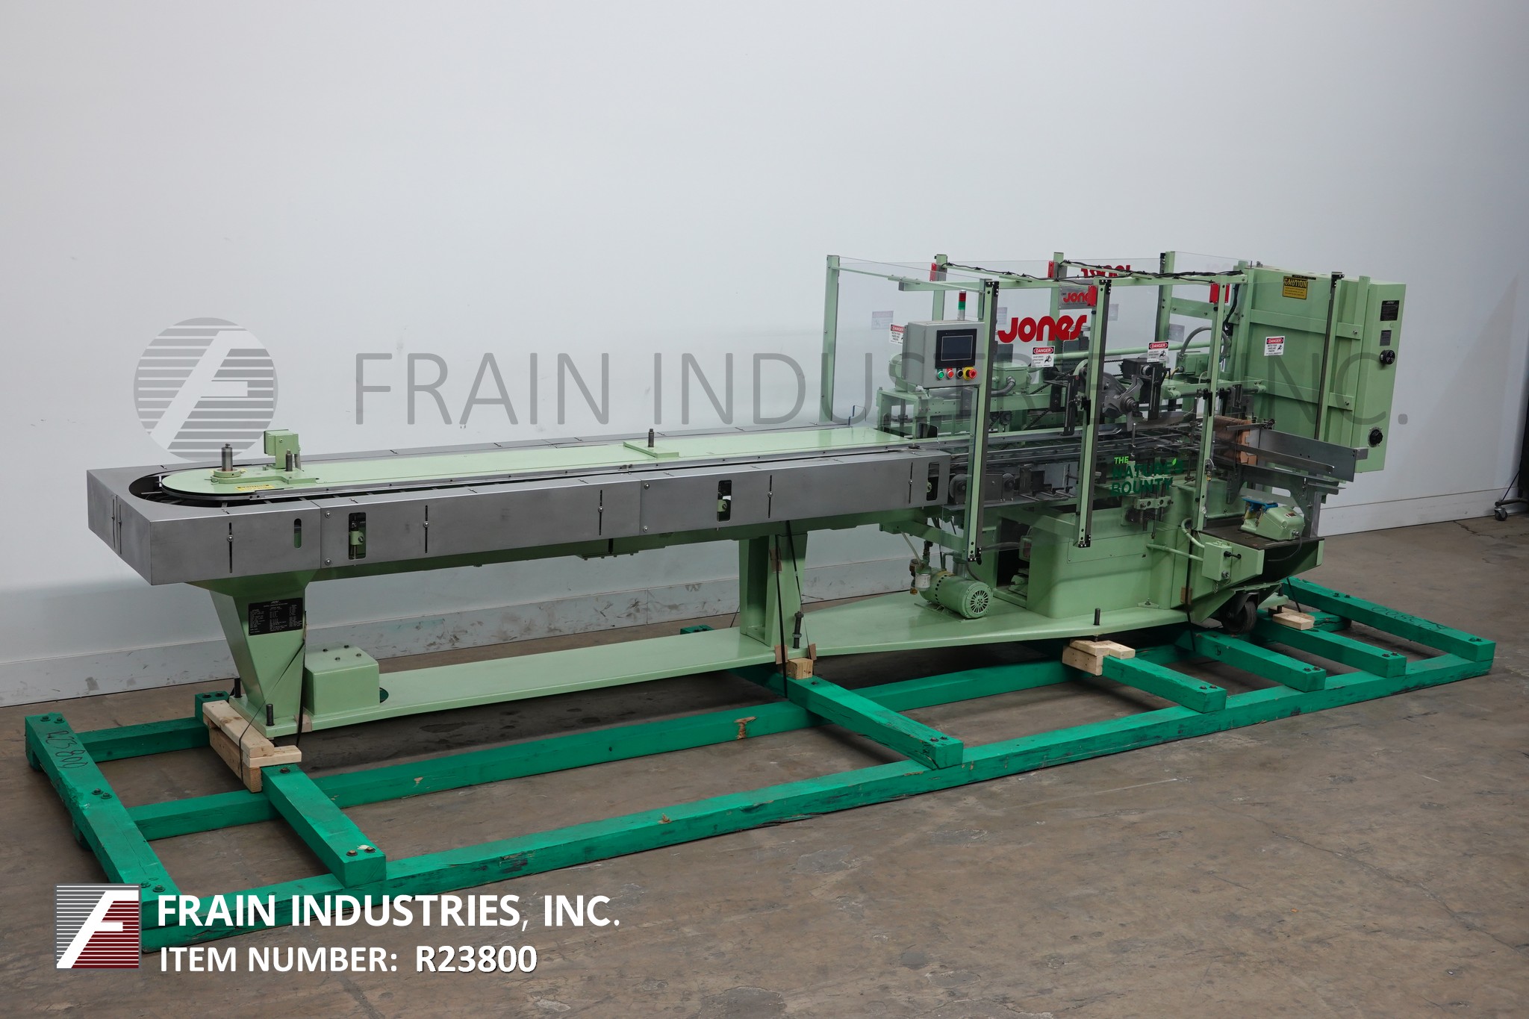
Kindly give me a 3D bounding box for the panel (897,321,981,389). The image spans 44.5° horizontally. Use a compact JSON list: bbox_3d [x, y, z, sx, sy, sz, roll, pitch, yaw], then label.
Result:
[{"bbox_3d":[0.762,-0.662,7.914,0.305,0.262,0.162,-6,15,-32],"label":"panel"}]

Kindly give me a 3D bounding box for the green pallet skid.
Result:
[{"bbox_3d":[0.338,0.831,8.393,6.641,0.176,1.909,-6,15,-32],"label":"green pallet skid"}]

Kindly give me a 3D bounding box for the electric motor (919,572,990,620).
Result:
[{"bbox_3d":[0.911,0.395,8.880,0.168,0.173,0.320,-8,17,-36],"label":"electric motor"}]

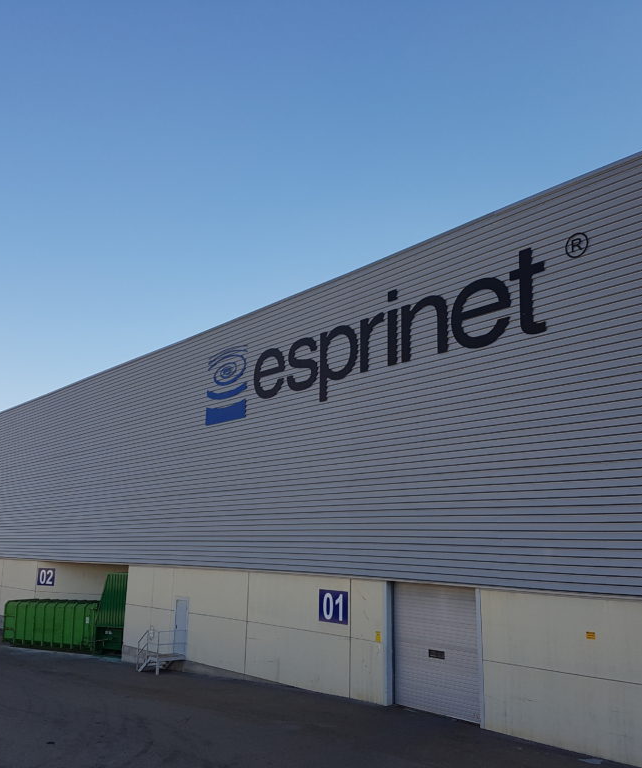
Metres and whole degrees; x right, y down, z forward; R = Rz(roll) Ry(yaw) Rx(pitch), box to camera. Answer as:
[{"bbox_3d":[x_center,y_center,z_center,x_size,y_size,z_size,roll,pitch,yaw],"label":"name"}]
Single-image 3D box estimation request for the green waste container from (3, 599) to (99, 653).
[{"bbox_3d":[-13.882,13.034,41.987,6.926,2.300,2.400,-6,-14,30],"label":"green waste container"}]

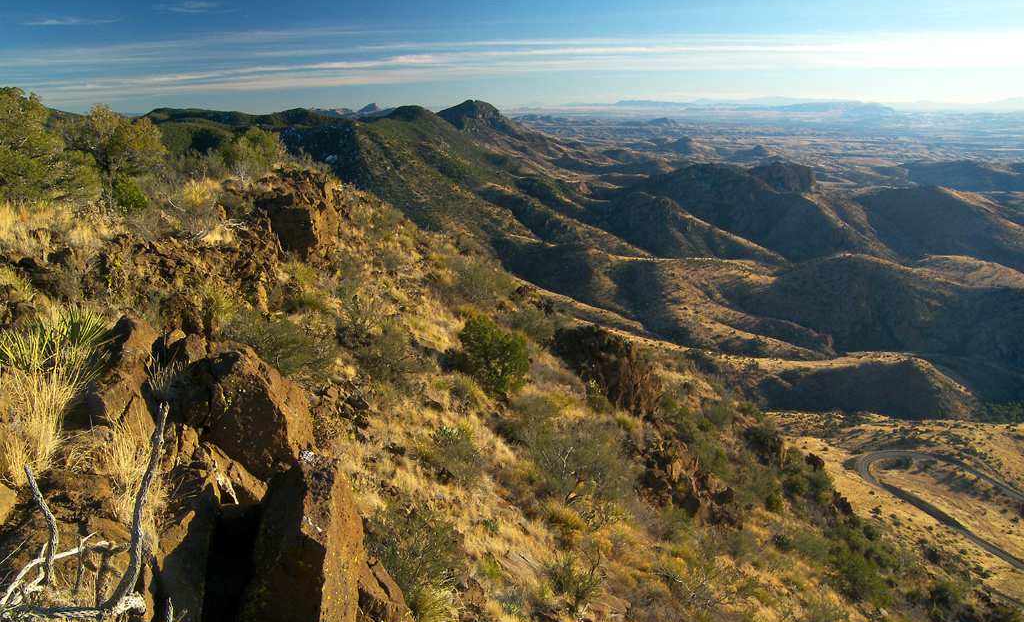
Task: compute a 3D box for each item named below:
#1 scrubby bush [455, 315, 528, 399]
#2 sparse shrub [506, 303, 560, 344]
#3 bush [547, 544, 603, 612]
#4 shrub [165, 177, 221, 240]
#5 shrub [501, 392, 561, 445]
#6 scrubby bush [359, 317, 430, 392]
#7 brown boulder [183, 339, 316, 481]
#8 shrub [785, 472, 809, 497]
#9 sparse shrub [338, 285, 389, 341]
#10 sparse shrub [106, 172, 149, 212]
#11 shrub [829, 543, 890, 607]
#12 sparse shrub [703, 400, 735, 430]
[{"bbox_3d":[-0.635,1.379,22.000,2.220,2.660,2.070,0,17,-2],"label":"scrubby bush"},{"bbox_3d":[0.796,0.511,29.000,2.250,1.580,2.090,1,17,2],"label":"sparse shrub"},{"bbox_3d":[1.232,5.255,14.000,1.100,1.330,1.100,2,16,6],"label":"bush"},{"bbox_3d":[-9.000,-2.887,20.000,1.530,1.730,1.420,-7,18,-23],"label":"shrub"},{"bbox_3d":[0.586,3.407,22.500,1.900,1.670,1.810,0,16,2],"label":"shrub"},{"bbox_3d":[-3.227,1.222,19.500,1.980,1.990,1.880,-3,16,-10],"label":"scrubby bush"},{"bbox_3d":[-2.227,0.832,6.000,1.120,1.150,1.060,-6,17,-21],"label":"brown boulder"},{"bbox_3d":[19.234,11.730,48.000,1.570,1.770,1.460,8,18,23],"label":"shrub"},{"bbox_3d":[-3.556,0.036,17.000,1.320,1.400,1.220,-3,17,-12],"label":"sparse shrub"},{"bbox_3d":[-14.080,-4.376,26.000,1.570,1.440,1.460,-8,19,-27],"label":"sparse shrub"},{"bbox_3d":[13.704,10.431,28.000,2.370,2.430,2.210,10,19,29],"label":"shrub"},{"bbox_3d":[12.215,6.123,42.000,1.890,1.750,1.800,5,17,17],"label":"sparse shrub"}]

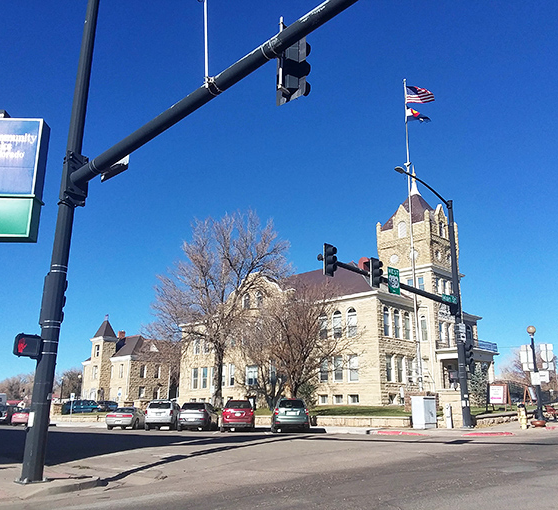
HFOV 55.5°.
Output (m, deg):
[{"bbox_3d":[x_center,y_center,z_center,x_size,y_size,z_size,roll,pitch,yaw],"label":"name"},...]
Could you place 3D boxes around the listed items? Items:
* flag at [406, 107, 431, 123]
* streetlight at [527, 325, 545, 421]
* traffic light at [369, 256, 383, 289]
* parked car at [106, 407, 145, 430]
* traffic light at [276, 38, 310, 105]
[{"bbox_3d":[9.994,-10.044,38.000,1.750,1.150,0.400,-1,-16,7],"label":"flag"},{"bbox_3d":[13.047,5.991,26.950,0.450,4.760,0.450,0,-16,0],"label":"streetlight"},{"bbox_3d":[4.219,0.785,23.000,0.480,1.240,0.450,15,-22,-42],"label":"traffic light"},{"bbox_3d":[-10.367,11.428,36.980,1.860,1.440,4.900,1,-16,-2],"label":"parked car"},{"bbox_3d":[0.238,-2.889,8.150,0.400,1.250,0.580,15,-22,-42],"label":"traffic light"}]

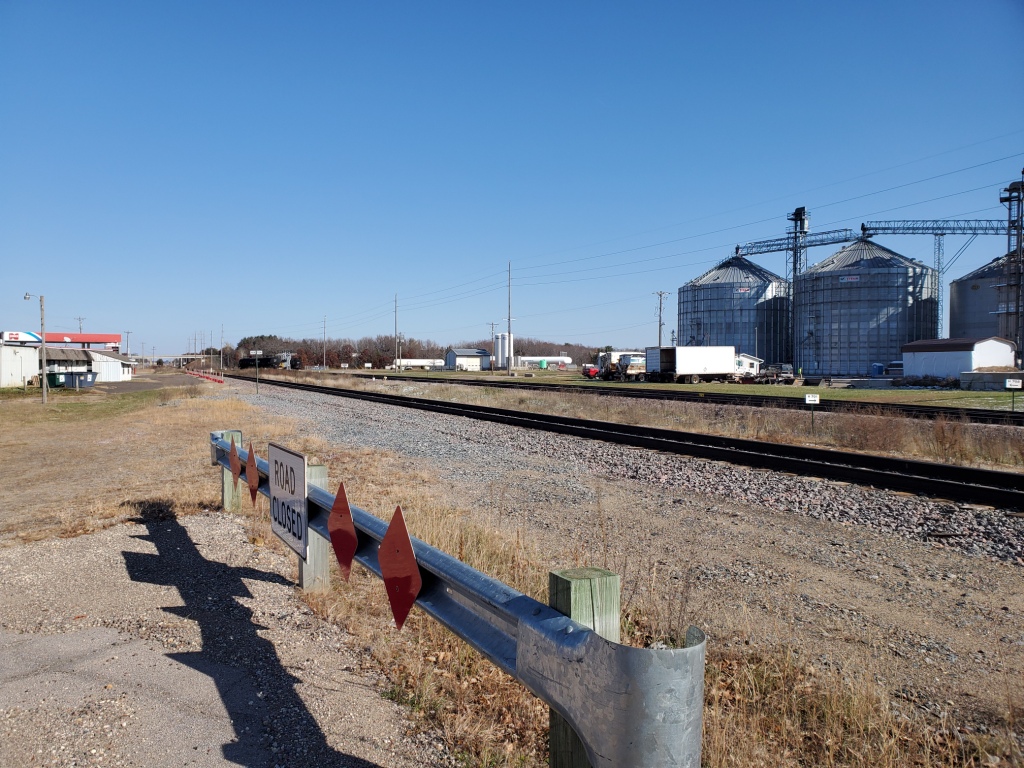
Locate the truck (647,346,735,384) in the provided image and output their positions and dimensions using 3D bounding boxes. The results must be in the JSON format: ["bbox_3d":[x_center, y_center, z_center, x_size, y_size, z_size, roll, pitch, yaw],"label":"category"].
[{"bbox_3d":[19.379,-2.035,83.475,9.300,3.900,2.600,-1,1,-22],"label":"truck"}]

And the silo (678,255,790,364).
[{"bbox_3d":[45.738,-14.065,156.647,23.000,23.800,23.000,0,1,0],"label":"silo"}]

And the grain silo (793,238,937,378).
[{"bbox_3d":[61.832,-13.583,134.847,23.000,23.800,23.000,0,1,0],"label":"grain silo"}]

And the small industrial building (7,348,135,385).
[{"bbox_3d":[-49.089,-2.050,85.976,11.400,3.800,8.000,-1,1,-22],"label":"small industrial building"}]

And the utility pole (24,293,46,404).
[{"bbox_3d":[-21.538,-1.619,34.773,0.950,5.000,0.220,0,1,0],"label":"utility pole"}]

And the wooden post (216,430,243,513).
[{"bbox_3d":[-3.119,0.974,8.524,0.195,0.895,0.145,-1,1,-30],"label":"wooden post"}]

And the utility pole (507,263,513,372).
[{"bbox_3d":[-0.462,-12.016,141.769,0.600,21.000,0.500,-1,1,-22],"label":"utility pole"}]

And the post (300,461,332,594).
[{"bbox_3d":[-1.436,1.043,5.624,0.190,0.905,0.145,-1,1,-30],"label":"post"}]

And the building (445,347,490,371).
[{"bbox_3d":[-13.018,-6.722,224.906,10.100,6.500,9.400,-1,1,-22],"label":"building"}]

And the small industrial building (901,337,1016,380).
[{"bbox_3d":[46.218,-2.511,79.664,6.300,4.400,8.000,-1,1,-22],"label":"small industrial building"}]

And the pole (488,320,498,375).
[{"bbox_3d":[-3.623,-6.842,148.885,2.100,10.300,0.500,-1,1,-22],"label":"pole"}]

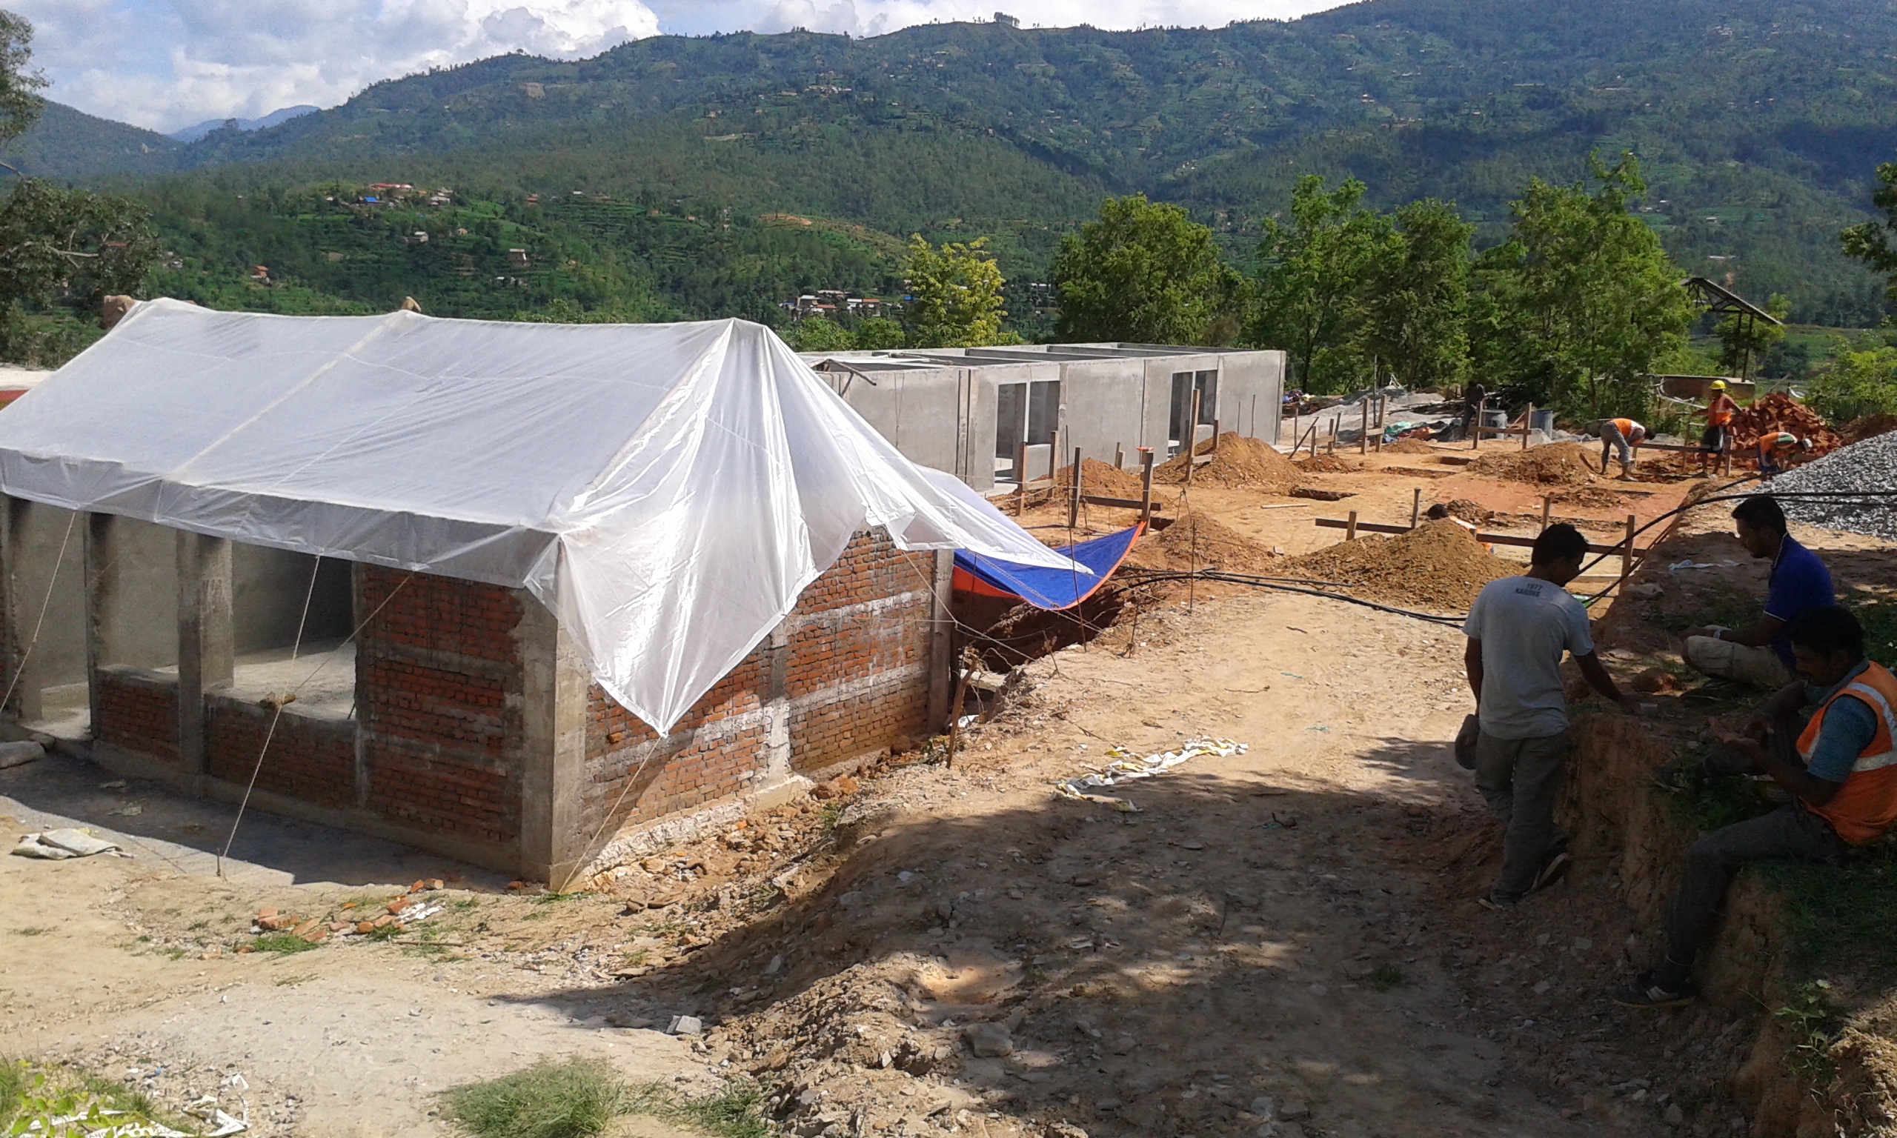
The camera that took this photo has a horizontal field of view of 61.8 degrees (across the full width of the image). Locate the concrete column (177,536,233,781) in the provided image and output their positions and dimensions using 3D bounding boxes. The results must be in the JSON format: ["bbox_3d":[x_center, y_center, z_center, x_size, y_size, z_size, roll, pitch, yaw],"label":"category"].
[{"bbox_3d":[-6.237,0.691,13.300,0.290,2.380,0.290,8,11,31],"label":"concrete column"}]

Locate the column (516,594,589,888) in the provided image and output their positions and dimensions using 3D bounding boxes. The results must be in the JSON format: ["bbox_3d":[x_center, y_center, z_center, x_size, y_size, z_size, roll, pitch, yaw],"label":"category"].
[{"bbox_3d":[-2.841,1.087,11.400,0.310,2.400,0.310,8,11,31],"label":"column"}]

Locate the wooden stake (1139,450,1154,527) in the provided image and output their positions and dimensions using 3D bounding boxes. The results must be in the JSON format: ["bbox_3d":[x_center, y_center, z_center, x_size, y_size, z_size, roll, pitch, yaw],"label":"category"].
[{"bbox_3d":[2.955,-1.113,23.498,0.090,1.130,0.070,-4,12,-29],"label":"wooden stake"}]

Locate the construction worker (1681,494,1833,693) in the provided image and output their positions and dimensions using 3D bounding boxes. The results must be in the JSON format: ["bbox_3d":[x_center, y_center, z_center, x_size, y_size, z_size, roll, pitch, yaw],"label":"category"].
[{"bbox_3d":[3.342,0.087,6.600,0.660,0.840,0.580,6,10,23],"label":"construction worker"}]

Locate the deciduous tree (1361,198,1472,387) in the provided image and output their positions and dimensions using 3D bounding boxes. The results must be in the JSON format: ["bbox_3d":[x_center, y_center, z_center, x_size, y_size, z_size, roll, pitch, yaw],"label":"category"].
[{"bbox_3d":[15.499,-9.130,53.000,4.000,6.700,3.900,7,11,26],"label":"deciduous tree"}]

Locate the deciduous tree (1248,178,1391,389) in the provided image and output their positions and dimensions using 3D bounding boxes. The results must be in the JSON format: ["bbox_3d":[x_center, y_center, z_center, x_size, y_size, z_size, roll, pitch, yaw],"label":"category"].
[{"bbox_3d":[12.481,-9.484,53.000,5.000,7.300,4.600,7,11,26],"label":"deciduous tree"}]

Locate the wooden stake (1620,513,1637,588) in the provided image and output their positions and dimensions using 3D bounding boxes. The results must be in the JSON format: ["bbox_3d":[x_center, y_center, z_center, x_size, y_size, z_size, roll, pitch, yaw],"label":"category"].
[{"bbox_3d":[6.344,-0.145,14.800,0.060,0.760,0.060,8,11,31],"label":"wooden stake"}]

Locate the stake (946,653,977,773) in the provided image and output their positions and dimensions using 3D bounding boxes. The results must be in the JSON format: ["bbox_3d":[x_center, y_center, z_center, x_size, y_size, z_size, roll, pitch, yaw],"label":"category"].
[{"bbox_3d":[0.134,1.182,13.111,0.050,1.000,0.050,13,10,-2],"label":"stake"}]

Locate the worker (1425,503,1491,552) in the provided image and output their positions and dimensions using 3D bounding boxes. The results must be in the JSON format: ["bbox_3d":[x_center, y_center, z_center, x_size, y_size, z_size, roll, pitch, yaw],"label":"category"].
[{"bbox_3d":[5.540,-0.314,17.200,0.700,0.880,0.520,3,11,5],"label":"worker"}]

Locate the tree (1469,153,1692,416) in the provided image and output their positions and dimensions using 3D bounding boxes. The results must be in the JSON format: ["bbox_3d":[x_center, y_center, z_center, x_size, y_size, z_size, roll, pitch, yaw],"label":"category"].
[{"bbox_3d":[19.163,-8.555,48.000,6.600,7.900,6.000,7,11,26],"label":"tree"}]

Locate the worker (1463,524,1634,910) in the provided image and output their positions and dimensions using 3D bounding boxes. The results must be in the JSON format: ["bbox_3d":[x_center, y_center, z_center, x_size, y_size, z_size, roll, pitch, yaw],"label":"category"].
[{"bbox_3d":[2.336,0.542,6.200,0.620,1.560,0.500,9,12,37],"label":"worker"}]

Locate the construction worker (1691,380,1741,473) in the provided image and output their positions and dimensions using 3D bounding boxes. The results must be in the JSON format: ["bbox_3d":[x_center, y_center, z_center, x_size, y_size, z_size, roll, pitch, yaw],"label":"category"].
[{"bbox_3d":[13.312,-2.460,27.500,0.480,1.640,0.620,-2,10,-21],"label":"construction worker"}]

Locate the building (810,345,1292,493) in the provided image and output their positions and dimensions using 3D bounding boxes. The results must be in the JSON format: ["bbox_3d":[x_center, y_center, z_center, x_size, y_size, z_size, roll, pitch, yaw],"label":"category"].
[{"bbox_3d":[1.308,-3.741,37.161,4.900,2.600,21.500,9,13,33],"label":"building"}]

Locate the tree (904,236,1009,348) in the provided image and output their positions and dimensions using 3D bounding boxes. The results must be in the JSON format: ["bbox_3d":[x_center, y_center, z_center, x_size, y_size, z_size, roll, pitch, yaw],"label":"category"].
[{"bbox_3d":[0.198,-9.286,60.618,3.900,6.800,3.900,2,10,0],"label":"tree"}]

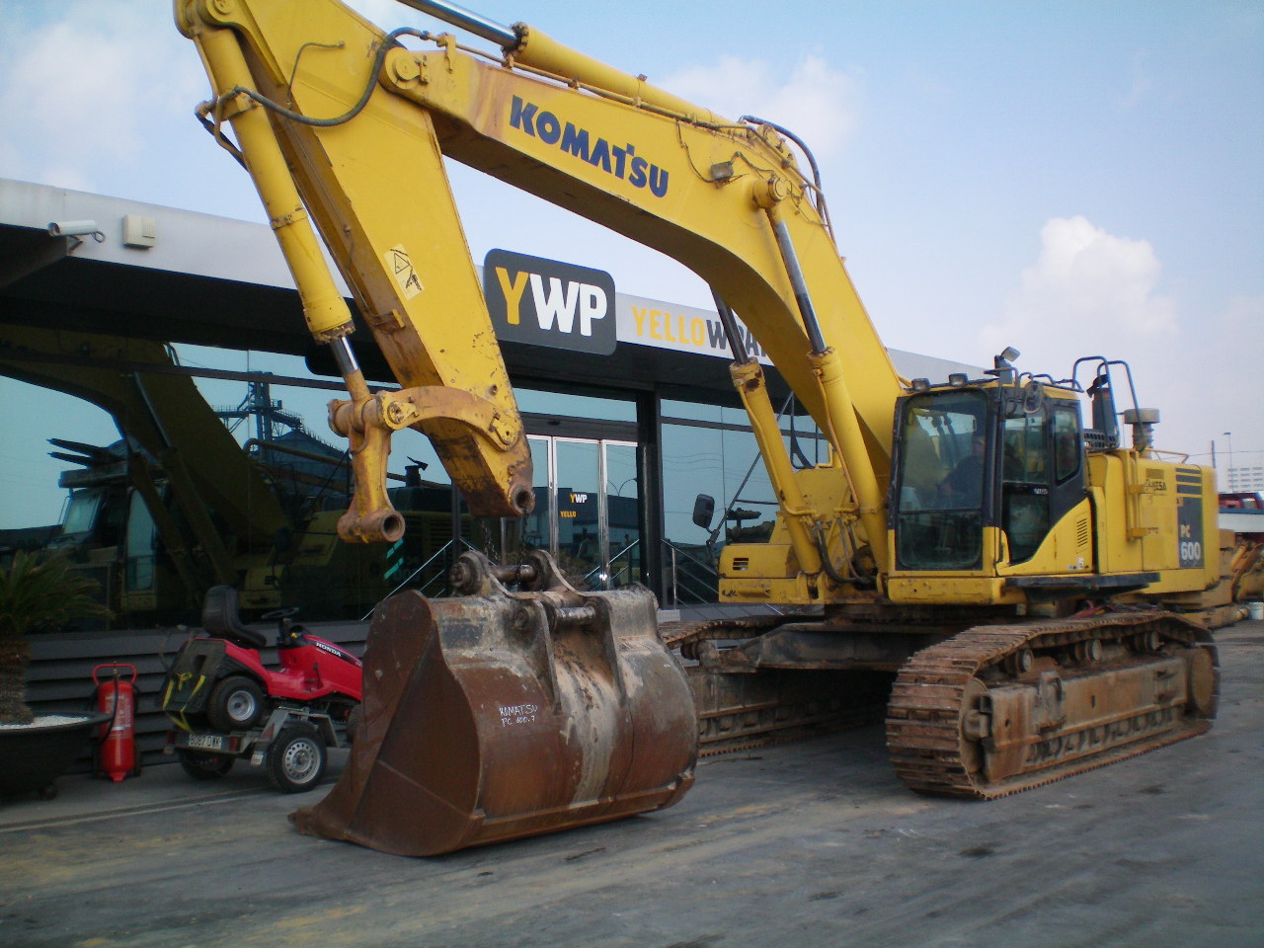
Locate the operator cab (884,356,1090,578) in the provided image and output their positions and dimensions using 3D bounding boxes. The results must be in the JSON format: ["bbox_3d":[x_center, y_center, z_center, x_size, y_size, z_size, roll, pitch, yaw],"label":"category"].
[{"bbox_3d":[3.117,0.060,12.082,0.990,1.670,1.830,-4,-5,41],"label":"operator cab"}]

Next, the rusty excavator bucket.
[{"bbox_3d":[-0.969,1.476,9.649,2.060,1.870,1.930,-4,-5,44],"label":"rusty excavator bucket"}]

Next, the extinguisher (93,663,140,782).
[{"bbox_3d":[-4.373,2.090,11.750,0.410,1.000,0.400,1,-4,-25],"label":"extinguisher"}]

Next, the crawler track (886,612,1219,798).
[{"bbox_3d":[3.905,1.897,12.154,0.620,1.200,5.420,-4,-5,41],"label":"crawler track"}]

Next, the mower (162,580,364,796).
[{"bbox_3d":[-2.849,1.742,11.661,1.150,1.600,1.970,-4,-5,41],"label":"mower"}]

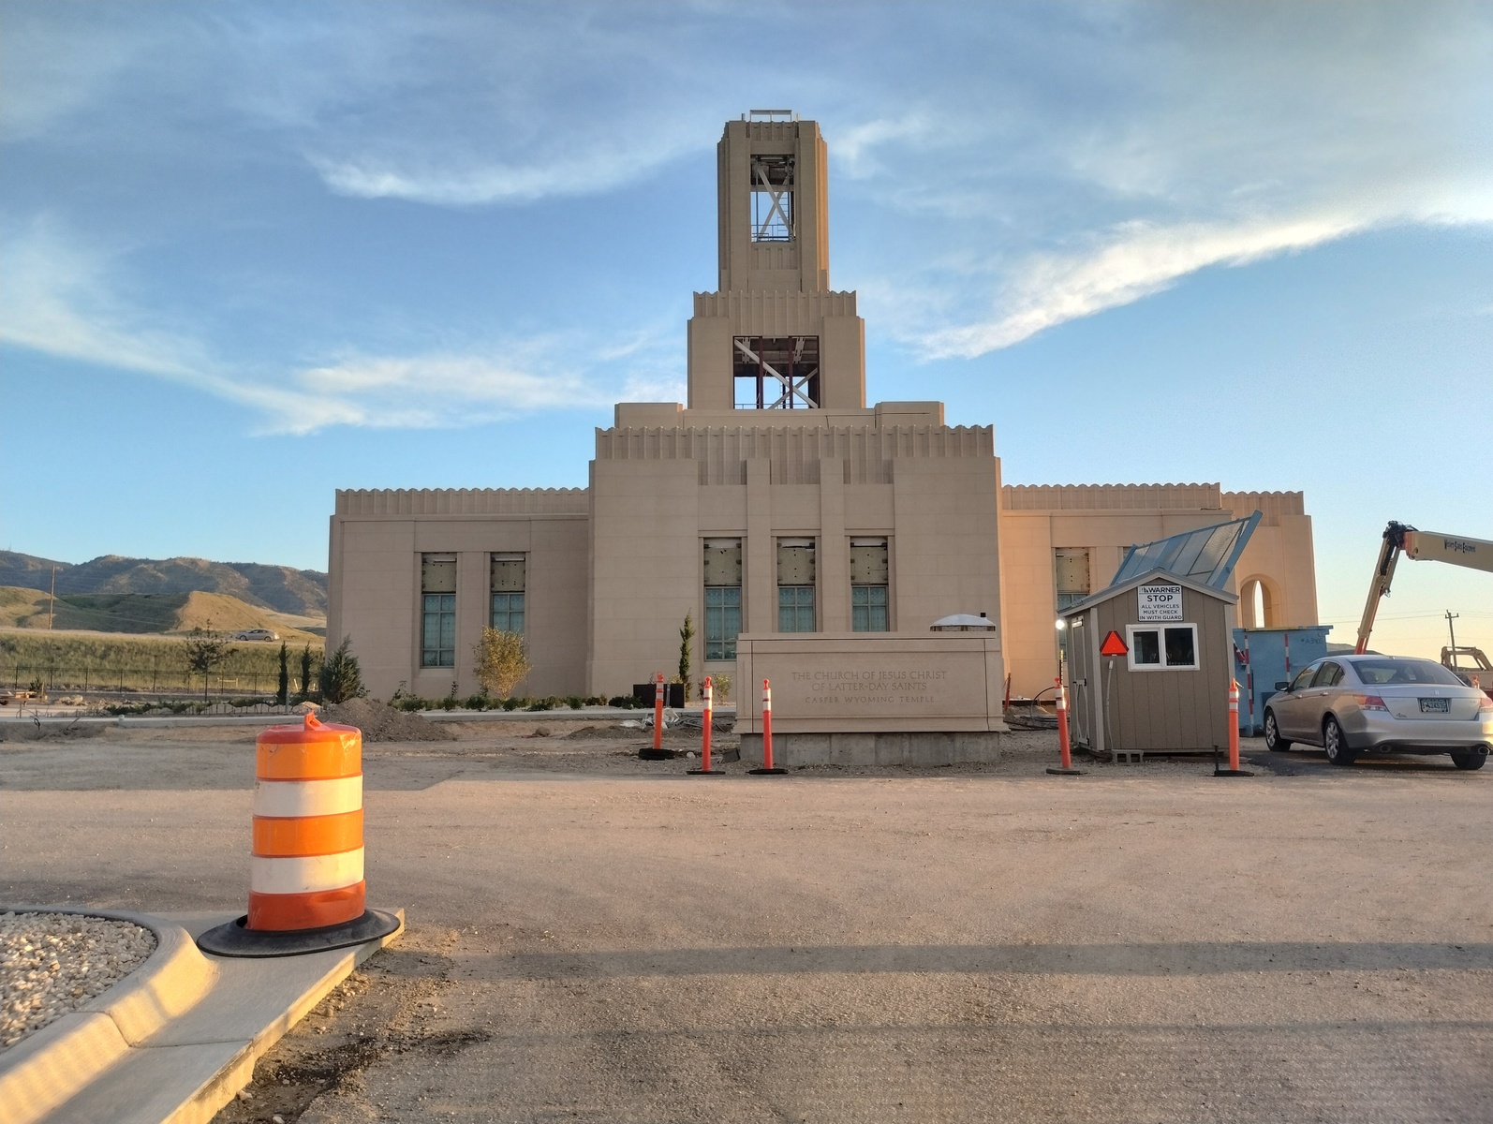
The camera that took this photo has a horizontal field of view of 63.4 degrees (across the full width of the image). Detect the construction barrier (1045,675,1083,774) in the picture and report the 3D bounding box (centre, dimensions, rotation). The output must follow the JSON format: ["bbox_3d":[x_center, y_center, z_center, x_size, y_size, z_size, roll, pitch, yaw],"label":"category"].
[{"bbox_3d":[3.725,1.928,14.277,0.430,1.126,0.430,0,-6,0],"label":"construction barrier"}]

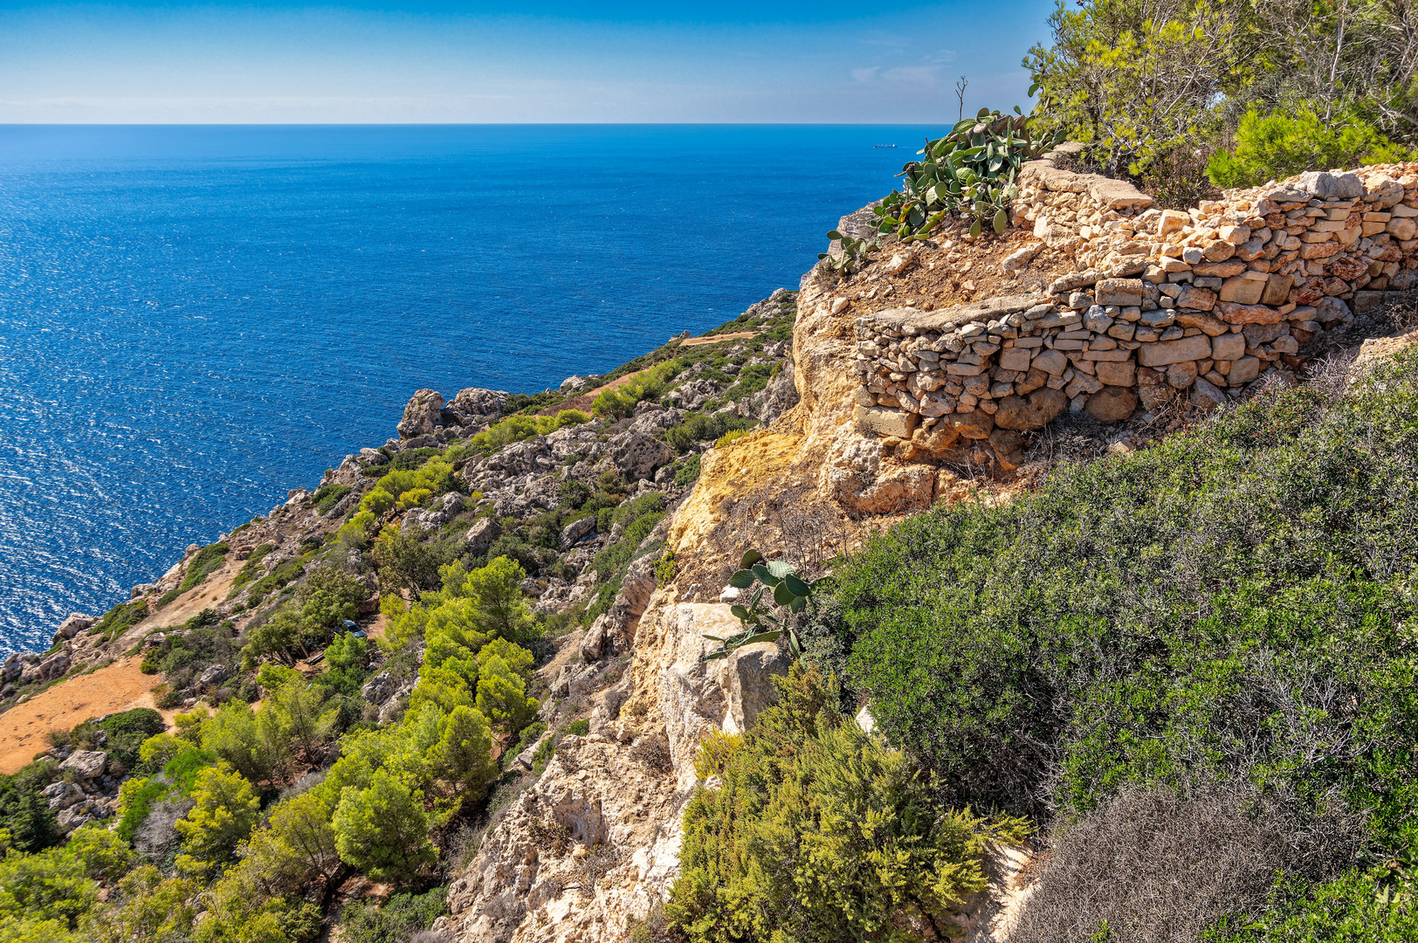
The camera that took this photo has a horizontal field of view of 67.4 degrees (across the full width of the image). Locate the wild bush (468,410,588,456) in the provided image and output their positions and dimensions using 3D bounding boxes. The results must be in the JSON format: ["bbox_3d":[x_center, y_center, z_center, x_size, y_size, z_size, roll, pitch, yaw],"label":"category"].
[{"bbox_3d":[-27.617,-5.996,162.000,17.000,4.000,5.500,-16,24,-40],"label":"wild bush"}]

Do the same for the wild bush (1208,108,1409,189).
[{"bbox_3d":[8.032,-4.278,14.200,2.300,1.200,1.800,7,19,21],"label":"wild bush"}]

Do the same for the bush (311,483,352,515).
[{"bbox_3d":[-49.703,3.649,140.000,3.800,1.900,6.500,1,18,4],"label":"bush"}]

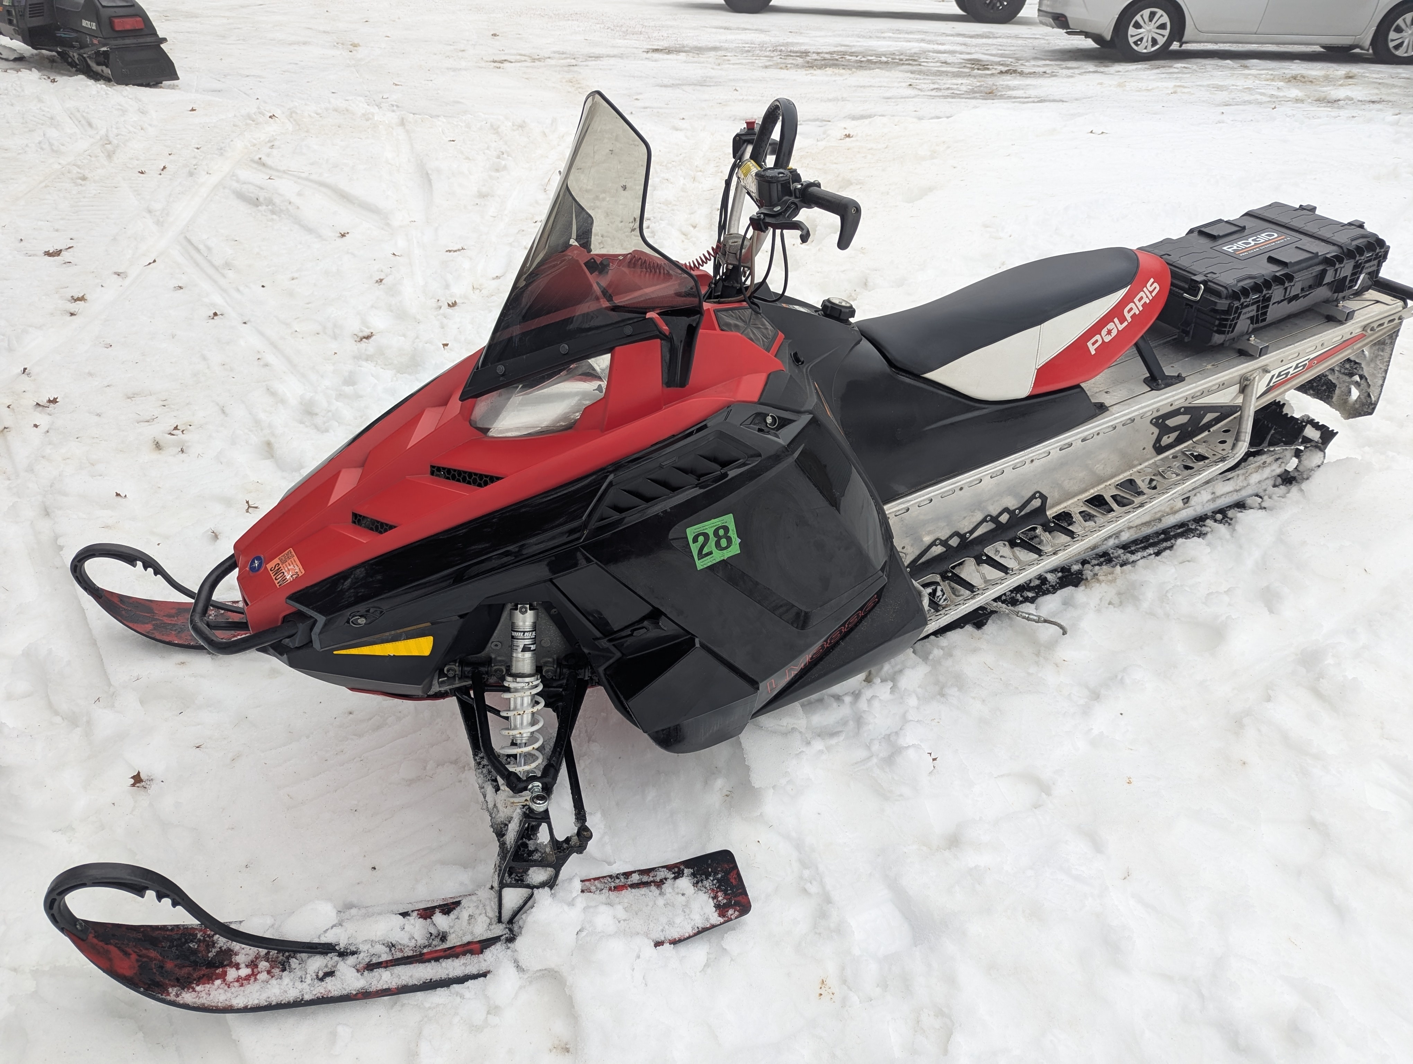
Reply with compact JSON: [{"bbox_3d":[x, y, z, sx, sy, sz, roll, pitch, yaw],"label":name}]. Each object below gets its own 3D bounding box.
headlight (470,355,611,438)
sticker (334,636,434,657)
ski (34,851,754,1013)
[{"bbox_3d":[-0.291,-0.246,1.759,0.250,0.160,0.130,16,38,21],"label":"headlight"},{"bbox_3d":[-0.587,0.215,1.791,0.176,0.045,0.005,-4,35,-7],"label":"sticker"},{"bbox_3d":[-0.512,0.638,1.778,1.170,0.300,0.165,-5,35,-8],"label":"ski"}]

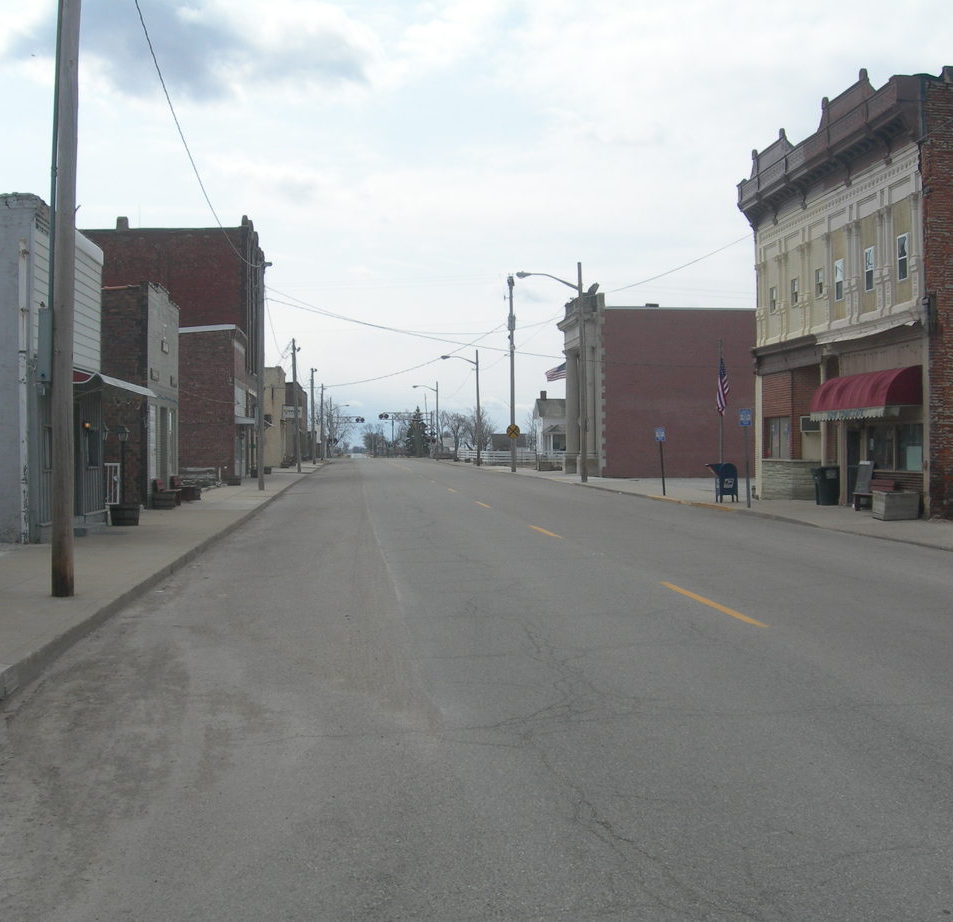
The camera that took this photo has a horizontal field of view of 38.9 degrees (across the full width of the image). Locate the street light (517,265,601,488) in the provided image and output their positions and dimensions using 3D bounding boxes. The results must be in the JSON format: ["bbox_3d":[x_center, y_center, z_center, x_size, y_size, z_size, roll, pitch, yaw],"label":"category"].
[{"bbox_3d":[3.531,-4.115,63.100,3.400,10.250,0.420,0,1,-5],"label":"street light"}]

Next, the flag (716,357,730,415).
[{"bbox_3d":[8.329,-2.529,45.500,0.450,1.950,0.320,0,1,-5],"label":"flag"}]

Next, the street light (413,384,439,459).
[{"bbox_3d":[-6.512,-5.094,174.000,3.400,10.200,0.400,0,1,-5],"label":"street light"}]

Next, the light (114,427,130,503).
[{"bbox_3d":[-7.613,0.119,29.100,0.280,1.800,0.280,0,1,-5],"label":"light"}]

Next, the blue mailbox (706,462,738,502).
[{"bbox_3d":[7.505,0.668,41.000,0.950,1.220,0.530,0,1,-5],"label":"blue mailbox"}]

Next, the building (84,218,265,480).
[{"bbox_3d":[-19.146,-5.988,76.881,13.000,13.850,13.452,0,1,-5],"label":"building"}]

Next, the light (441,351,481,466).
[{"bbox_3d":[-1.423,-4.669,120.000,3.400,10.250,0.400,0,1,-5],"label":"light"}]

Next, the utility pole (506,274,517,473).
[{"bbox_3d":[2.394,-5.935,91.000,0.700,13.300,0.650,0,1,-5],"label":"utility pole"}]

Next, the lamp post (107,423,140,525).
[{"bbox_3d":[-7.591,0.291,29.100,0.640,2.150,0.640,0,1,-5],"label":"lamp post"}]

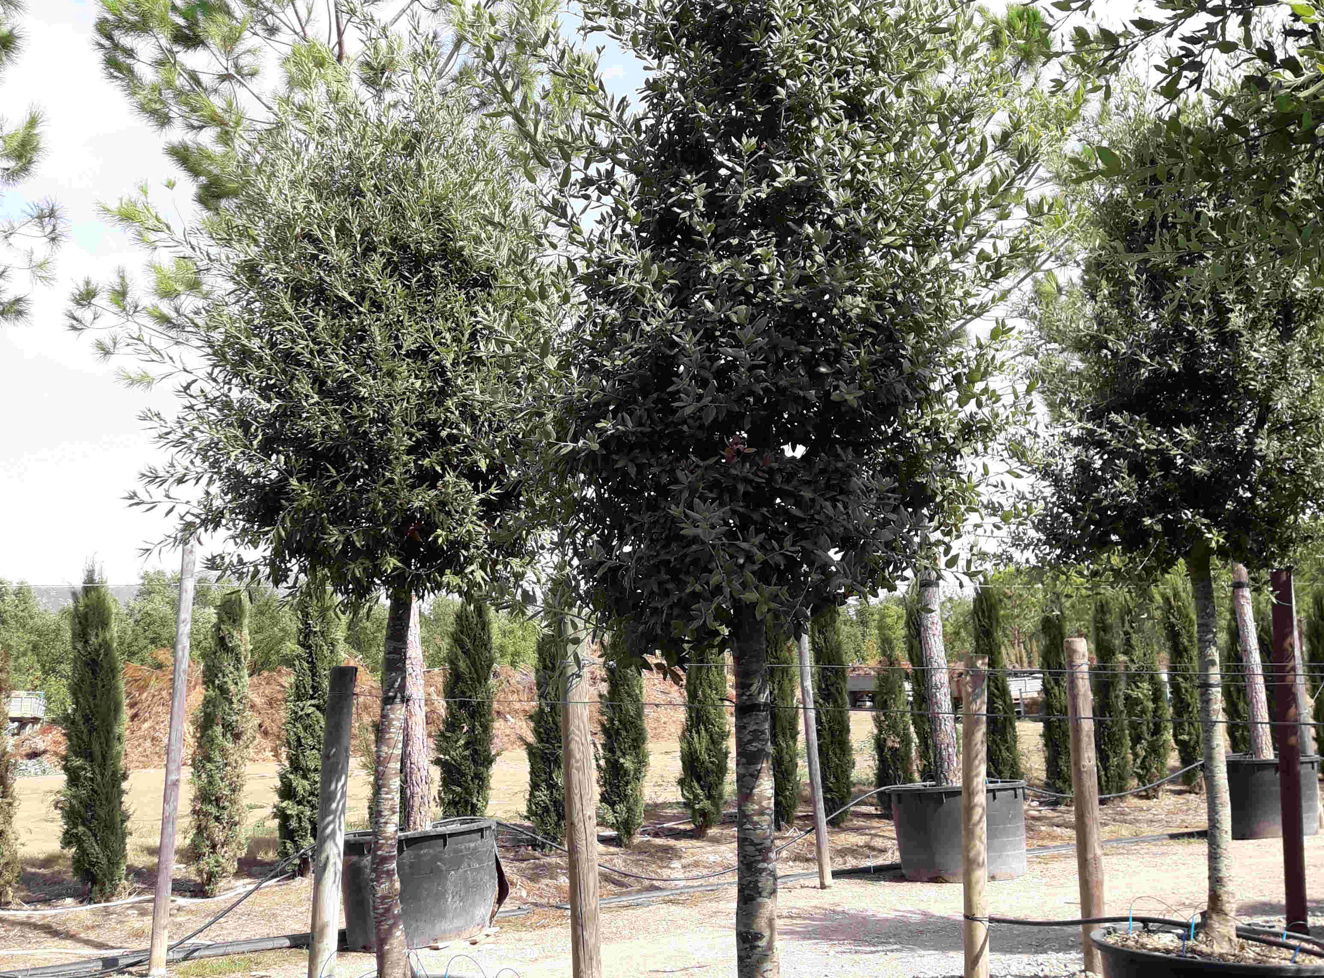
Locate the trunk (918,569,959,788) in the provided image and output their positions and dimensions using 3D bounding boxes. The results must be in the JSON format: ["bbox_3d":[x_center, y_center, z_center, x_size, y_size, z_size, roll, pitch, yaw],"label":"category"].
[{"bbox_3d":[1.998,1.330,10.415,0.161,1.667,0.161,-4,-7,11],"label":"trunk"}]

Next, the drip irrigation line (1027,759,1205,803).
[{"bbox_3d":[3.691,2.339,11.405,0.040,0.208,2.970,-6,-9,44],"label":"drip irrigation line"}]

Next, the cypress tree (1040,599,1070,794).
[{"bbox_3d":[4.262,2.267,15.349,0.400,2.143,0.400,-1,-7,15],"label":"cypress tree"}]

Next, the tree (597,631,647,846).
[{"bbox_3d":[-0.347,2.017,12.398,0.436,2.085,0.436,-1,-7,0],"label":"tree"}]

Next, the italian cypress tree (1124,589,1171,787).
[{"bbox_3d":[5.550,2.298,16.301,0.535,2.309,0.535,-2,-7,18],"label":"italian cypress tree"}]

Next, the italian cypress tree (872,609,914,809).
[{"bbox_3d":[2.306,2.209,14.342,0.416,2.015,0.416,-1,-7,9],"label":"italian cypress tree"}]

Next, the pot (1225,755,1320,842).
[{"bbox_3d":[5.226,2.642,12.395,0.968,0.682,0.968,-1,-7,0],"label":"pot"}]

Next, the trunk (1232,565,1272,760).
[{"bbox_3d":[5.198,1.458,12.596,0.146,1.839,0.146,-8,-9,22],"label":"trunk"}]

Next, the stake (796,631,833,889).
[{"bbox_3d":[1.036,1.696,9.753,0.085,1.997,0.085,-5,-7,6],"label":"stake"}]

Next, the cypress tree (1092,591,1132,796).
[{"bbox_3d":[4.976,2.306,15.995,0.461,2.250,0.461,-1,-7,0],"label":"cypress tree"}]

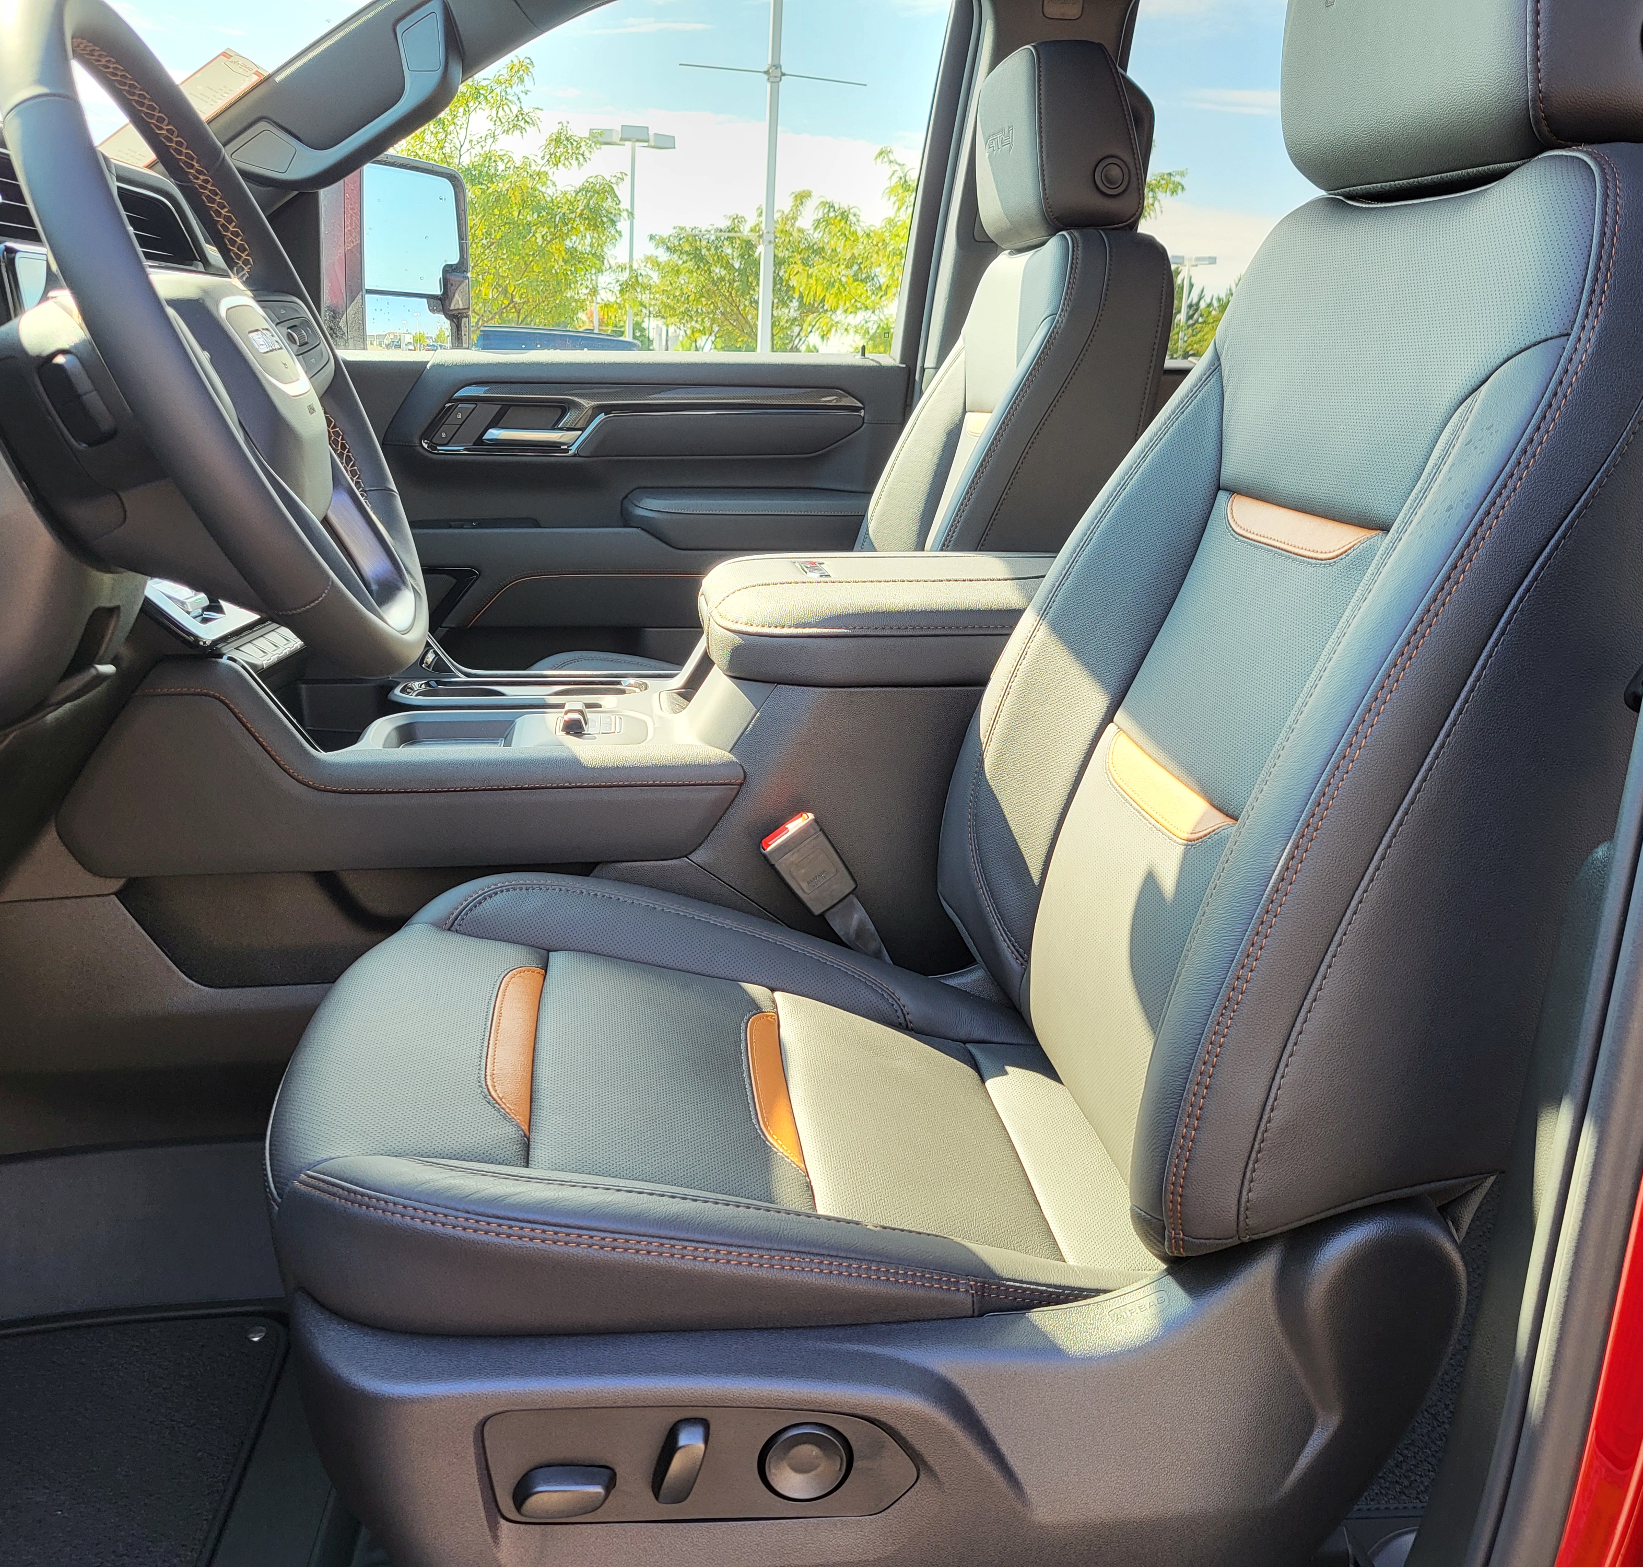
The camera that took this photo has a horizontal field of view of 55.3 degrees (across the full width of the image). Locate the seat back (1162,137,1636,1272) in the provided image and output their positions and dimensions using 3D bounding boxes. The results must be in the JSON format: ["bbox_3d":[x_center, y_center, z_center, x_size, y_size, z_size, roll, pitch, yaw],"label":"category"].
[{"bbox_3d":[0.290,-0.073,0.989,0.235,0.640,0.520,19,13,-13],"label":"seat back"}]

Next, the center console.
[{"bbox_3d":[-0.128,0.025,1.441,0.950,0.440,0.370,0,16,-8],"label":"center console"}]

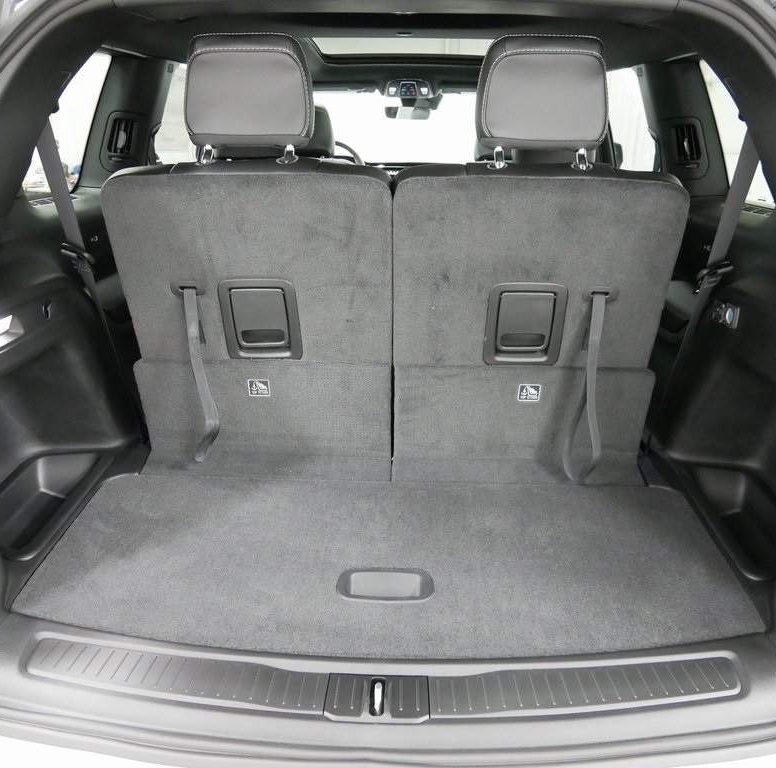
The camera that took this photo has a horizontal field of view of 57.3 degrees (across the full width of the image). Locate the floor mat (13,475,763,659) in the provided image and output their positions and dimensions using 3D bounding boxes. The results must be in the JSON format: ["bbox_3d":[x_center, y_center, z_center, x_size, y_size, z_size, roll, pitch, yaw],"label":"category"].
[{"bbox_3d":[-0.006,0.320,1.299,1.228,0.029,0.536,1,21,3],"label":"floor mat"}]

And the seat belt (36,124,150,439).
[{"bbox_3d":[-0.566,-0.166,1.358,0.117,0.643,0.078,1,21,3],"label":"seat belt"}]

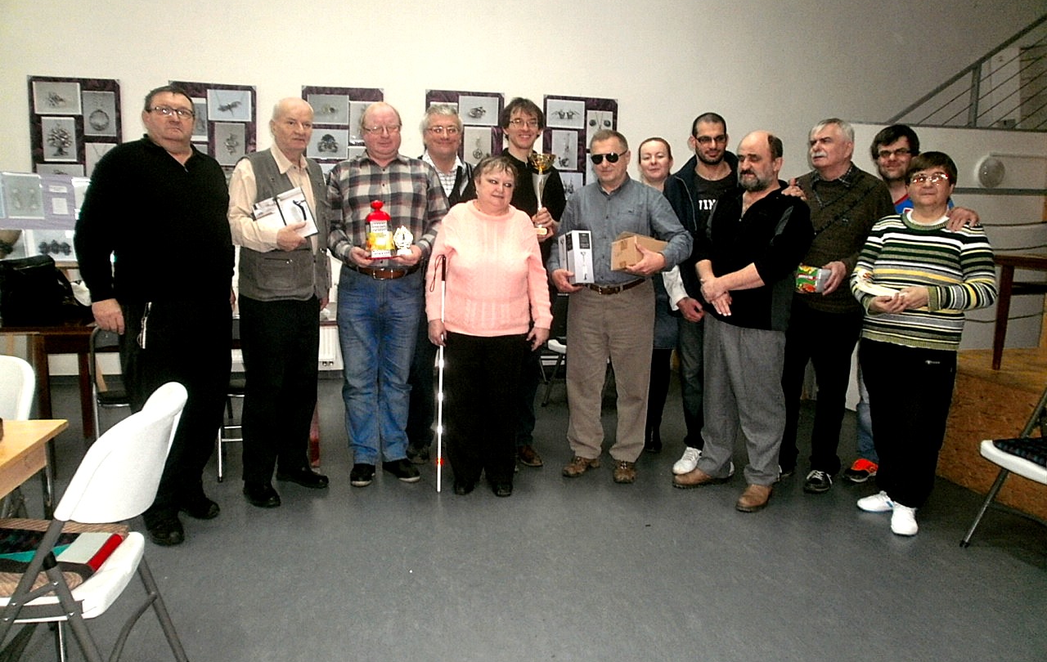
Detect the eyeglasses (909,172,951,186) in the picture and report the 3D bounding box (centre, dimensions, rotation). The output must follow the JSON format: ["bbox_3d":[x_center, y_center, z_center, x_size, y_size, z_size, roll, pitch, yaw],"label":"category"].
[{"bbox_3d":[1.618,-0.605,3.120,0.140,0.042,0.140,-2,3,27],"label":"eyeglasses"}]

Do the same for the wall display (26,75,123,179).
[{"bbox_3d":[-3.164,-1.384,5.580,0.590,0.800,0.025,-1,8,-10],"label":"wall display"}]

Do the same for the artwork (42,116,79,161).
[{"bbox_3d":[-3.286,-1.357,5.557,0.219,0.304,0.020,-1,8,-10],"label":"artwork"}]

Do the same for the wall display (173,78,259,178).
[{"bbox_3d":[-2.219,-1.349,5.665,0.594,0.842,0.020,-1,8,-9],"label":"wall display"}]

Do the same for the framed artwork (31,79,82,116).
[{"bbox_3d":[-3.235,-1.615,5.453,0.300,0.212,0.015,-1,8,-9],"label":"framed artwork"}]

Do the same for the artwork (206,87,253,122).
[{"bbox_3d":[-2.108,-1.617,5.638,0.300,0.212,0.015,-1,8,-9],"label":"artwork"}]

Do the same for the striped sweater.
[{"bbox_3d":[1.678,-0.218,3.288,0.580,0.568,0.350,5,9,27],"label":"striped sweater"}]

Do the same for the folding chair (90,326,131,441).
[{"bbox_3d":[-1.604,0.341,3.435,0.450,0.780,0.460,-3,9,-24],"label":"folding chair"}]

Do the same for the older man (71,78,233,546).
[{"bbox_3d":[-1.432,-0.079,3.104,0.610,1.734,0.410,-4,9,-31],"label":"older man"}]

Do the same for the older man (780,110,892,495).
[{"bbox_3d":[1.474,-0.133,3.789,0.570,1.731,0.380,5,9,27],"label":"older man"}]

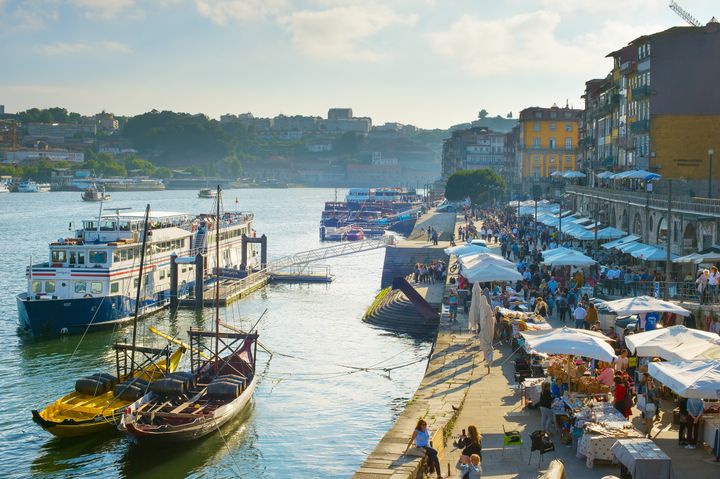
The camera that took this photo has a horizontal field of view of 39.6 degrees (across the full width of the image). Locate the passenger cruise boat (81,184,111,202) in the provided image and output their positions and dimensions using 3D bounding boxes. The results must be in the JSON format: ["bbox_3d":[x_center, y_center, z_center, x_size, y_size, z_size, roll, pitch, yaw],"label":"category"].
[{"bbox_3d":[-95.107,-16.752,360.000,4.200,6.200,12.000,4,5,37],"label":"passenger cruise boat"}]

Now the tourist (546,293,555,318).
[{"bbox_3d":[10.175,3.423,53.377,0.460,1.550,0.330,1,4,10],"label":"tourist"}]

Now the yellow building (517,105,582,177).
[{"bbox_3d":[47.072,-20.654,246.500,13.500,23.500,13.000,1,4,7],"label":"yellow building"}]

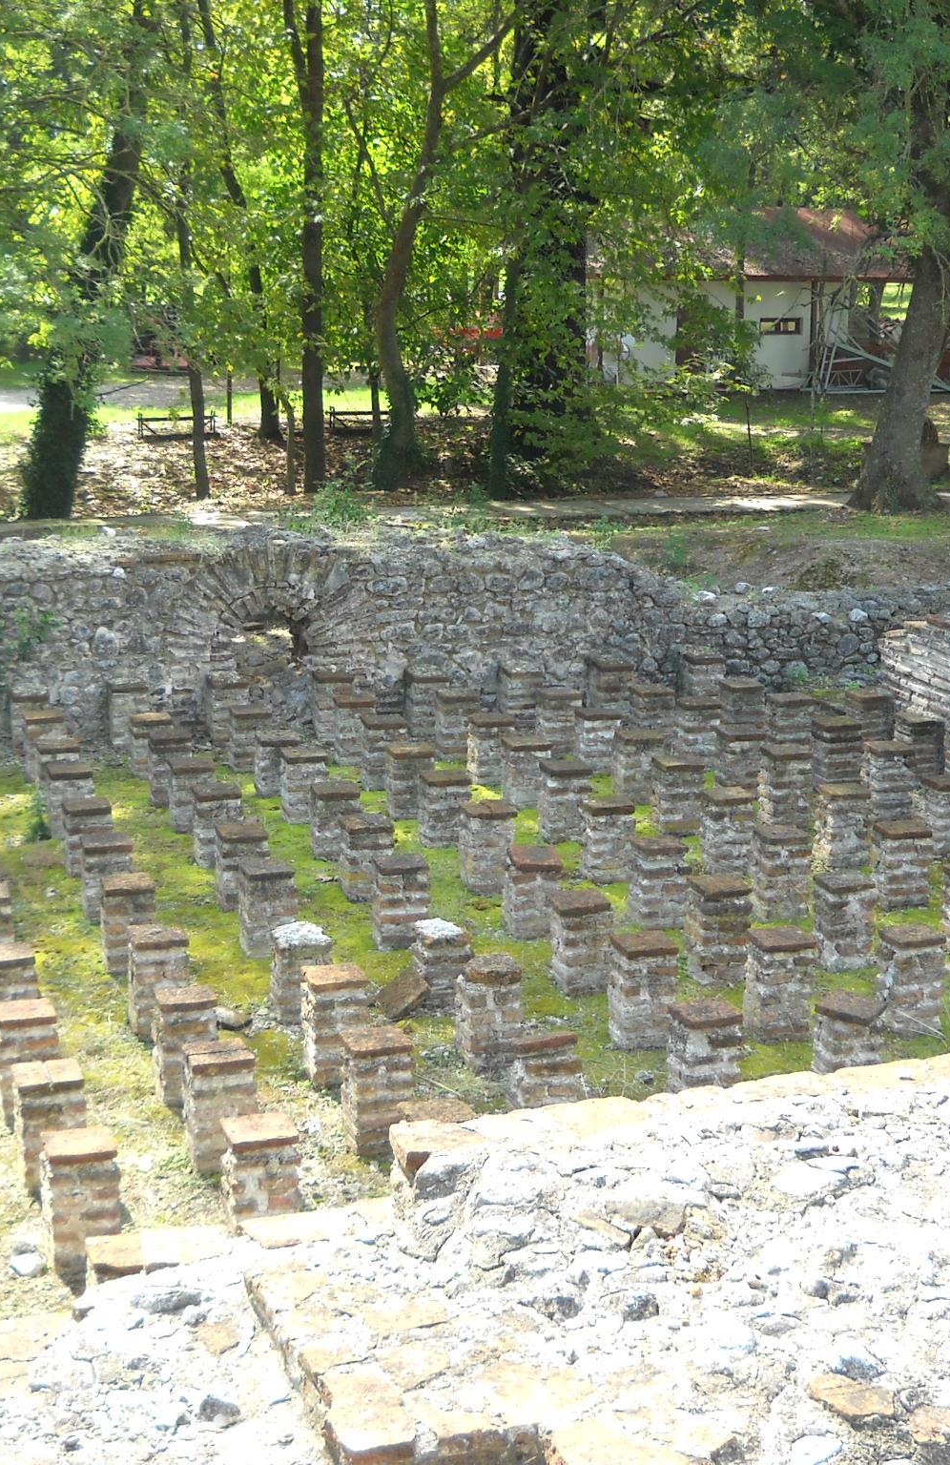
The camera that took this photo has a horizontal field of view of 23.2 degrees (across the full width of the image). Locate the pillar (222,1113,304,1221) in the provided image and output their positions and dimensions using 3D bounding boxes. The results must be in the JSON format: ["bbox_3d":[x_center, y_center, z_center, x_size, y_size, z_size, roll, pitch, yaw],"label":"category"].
[{"bbox_3d":[-1.039,2.208,11.296,0.329,0.594,0.315,-4,15,-17],"label":"pillar"}]

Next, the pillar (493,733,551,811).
[{"bbox_3d":[0.359,0.302,17.850,0.318,0.509,0.318,-4,15,-17],"label":"pillar"}]

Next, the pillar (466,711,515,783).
[{"bbox_3d":[0.127,0.119,17.804,0.307,0.474,0.290,-3,15,-17],"label":"pillar"}]

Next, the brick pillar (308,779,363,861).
[{"bbox_3d":[-0.933,0.594,15.511,0.290,0.473,0.286,-3,16,-17],"label":"brick pillar"}]

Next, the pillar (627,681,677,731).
[{"bbox_3d":[1.595,-0.123,20.670,0.329,0.531,0.315,-4,15,-17],"label":"pillar"}]

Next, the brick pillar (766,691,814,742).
[{"bbox_3d":[2.637,-0.067,19.425,0.296,0.505,0.296,-4,15,-17],"label":"brick pillar"}]

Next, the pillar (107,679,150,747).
[{"bbox_3d":[-2.813,-0.161,18.753,0.307,0.473,0.290,-3,15,-17],"label":"pillar"}]

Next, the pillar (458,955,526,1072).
[{"bbox_3d":[0.088,1.529,12.600,0.301,0.542,0.292,-4,14,-17],"label":"pillar"}]

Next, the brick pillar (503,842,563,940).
[{"bbox_3d":[0.378,1.032,15.076,0.303,0.517,0.303,-4,15,-17],"label":"brick pillar"}]

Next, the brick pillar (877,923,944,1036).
[{"bbox_3d":[2.863,1.616,15.219,0.319,0.635,0.319,-5,16,-17],"label":"brick pillar"}]

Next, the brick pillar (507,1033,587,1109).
[{"bbox_3d":[0.366,1.751,11.536,0.307,0.414,0.290,-3,15,-17],"label":"brick pillar"}]

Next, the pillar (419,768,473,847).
[{"bbox_3d":[-0.197,0.538,15.895,0.307,0.485,0.290,-3,15,-17],"label":"pillar"}]

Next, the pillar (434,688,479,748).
[{"bbox_3d":[-0.156,-0.075,20.381,0.329,0.522,0.315,-4,15,-17],"label":"pillar"}]

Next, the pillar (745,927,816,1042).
[{"bbox_3d":[1.811,1.495,13.721,0.312,0.575,0.312,-4,15,-17],"label":"pillar"}]

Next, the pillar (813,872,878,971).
[{"bbox_3d":[2.620,1.365,16.559,0.331,0.588,0.331,-3,16,-17],"label":"pillar"}]

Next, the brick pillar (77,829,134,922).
[{"bbox_3d":[-2.427,0.941,15.213,0.311,0.517,0.311,-4,15,-17],"label":"brick pillar"}]

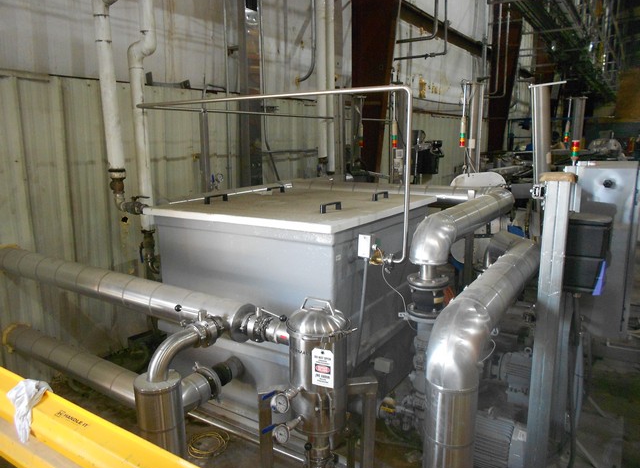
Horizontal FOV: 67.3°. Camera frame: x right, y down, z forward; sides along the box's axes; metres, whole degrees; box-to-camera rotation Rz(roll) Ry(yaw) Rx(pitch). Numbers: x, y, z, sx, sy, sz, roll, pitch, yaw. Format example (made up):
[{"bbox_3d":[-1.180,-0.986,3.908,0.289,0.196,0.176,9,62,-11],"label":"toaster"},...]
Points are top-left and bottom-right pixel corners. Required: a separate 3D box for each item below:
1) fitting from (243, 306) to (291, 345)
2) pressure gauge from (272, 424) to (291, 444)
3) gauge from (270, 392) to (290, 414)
[{"bbox_3d":[-0.209,0.372,1.954,0.225,0.140,0.112,6,12,32],"label":"fitting"},{"bbox_3d":[-0.131,0.680,1.630,0.040,0.066,0.066,-18,-3,39],"label":"pressure gauge"},{"bbox_3d":[-0.132,0.570,1.610,0.040,0.066,0.066,-18,-3,39],"label":"gauge"}]

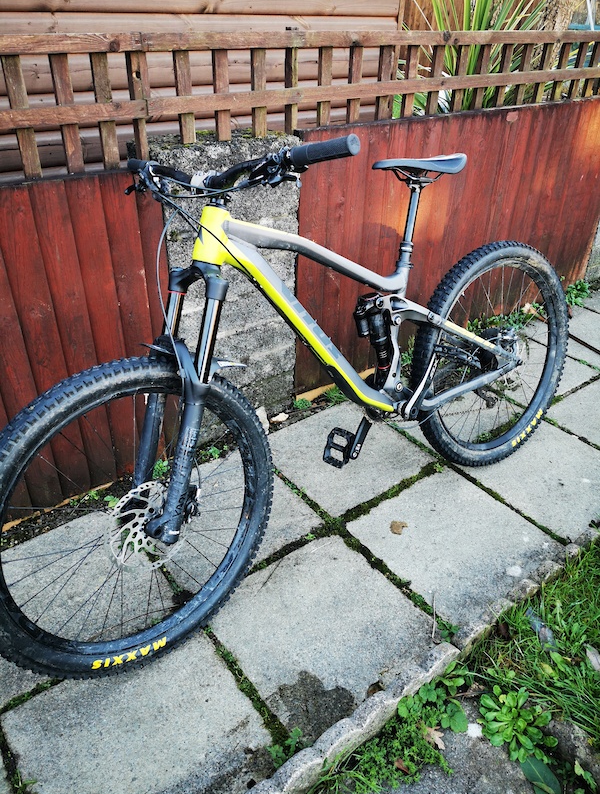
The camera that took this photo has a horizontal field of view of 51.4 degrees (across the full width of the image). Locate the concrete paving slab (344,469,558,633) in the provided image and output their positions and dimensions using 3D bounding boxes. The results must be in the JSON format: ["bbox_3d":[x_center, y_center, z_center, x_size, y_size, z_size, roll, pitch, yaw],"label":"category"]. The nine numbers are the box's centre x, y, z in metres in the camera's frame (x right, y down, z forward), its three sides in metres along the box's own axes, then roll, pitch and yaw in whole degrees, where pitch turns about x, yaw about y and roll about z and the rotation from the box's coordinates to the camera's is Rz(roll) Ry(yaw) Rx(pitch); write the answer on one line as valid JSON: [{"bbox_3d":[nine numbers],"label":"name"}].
[{"bbox_3d":[0.443,0.419,1.794,0.452,0.045,0.448,-22,40,-31],"label":"concrete paving slab"}]

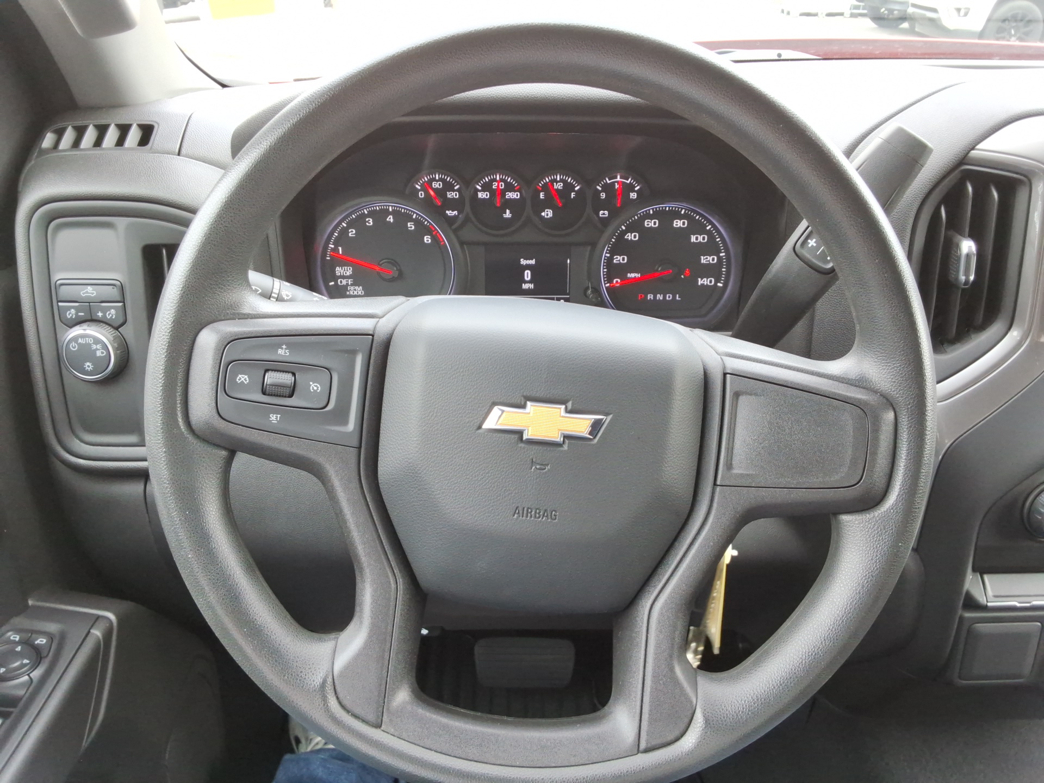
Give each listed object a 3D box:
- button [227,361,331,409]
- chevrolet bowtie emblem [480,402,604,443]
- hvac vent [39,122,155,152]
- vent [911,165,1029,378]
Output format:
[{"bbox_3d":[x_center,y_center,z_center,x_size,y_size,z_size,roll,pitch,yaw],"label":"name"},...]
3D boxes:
[{"bbox_3d":[-0.125,-0.003,0.434,0.053,0.021,0.010,6,-1,-1],"label":"button"},{"bbox_3d":[0.011,0.016,0.427,0.062,0.019,0.006,5,-2,0],"label":"chevrolet bowtie emblem"},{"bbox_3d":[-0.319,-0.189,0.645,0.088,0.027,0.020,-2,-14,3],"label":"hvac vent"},{"bbox_3d":[0.317,-0.087,0.617,0.082,0.153,0.030,1,11,3],"label":"vent"}]

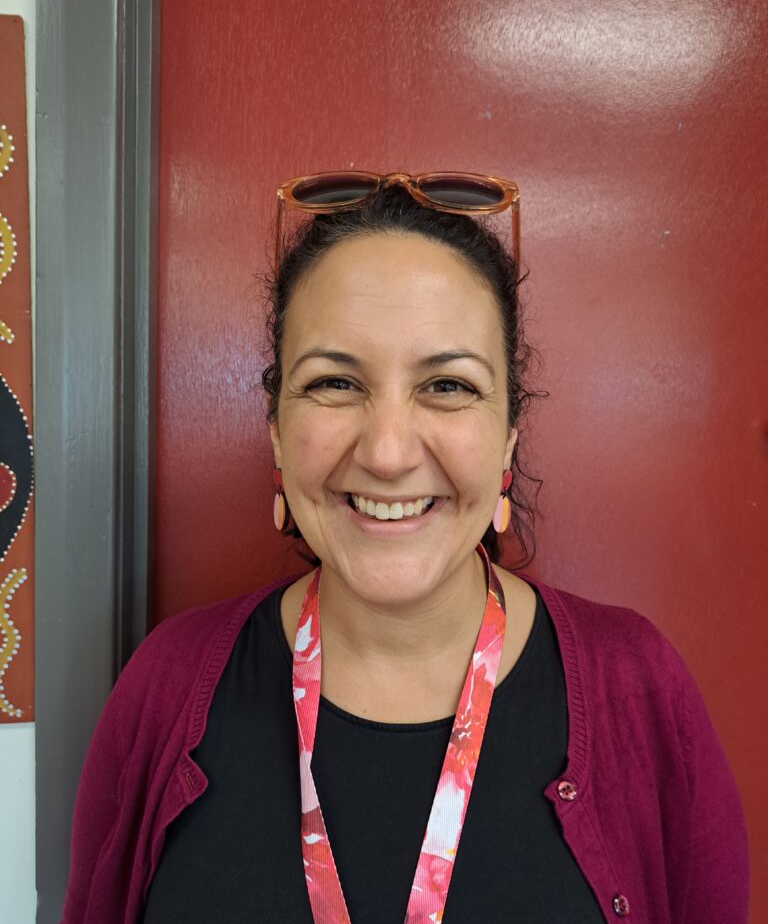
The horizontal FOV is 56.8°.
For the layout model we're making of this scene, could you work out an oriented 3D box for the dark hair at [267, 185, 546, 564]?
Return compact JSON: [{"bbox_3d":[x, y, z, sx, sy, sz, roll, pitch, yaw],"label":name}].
[{"bbox_3d":[0.009,-0.050,0.510,0.190,0.262,0.205,1,2,0],"label":"dark hair"}]

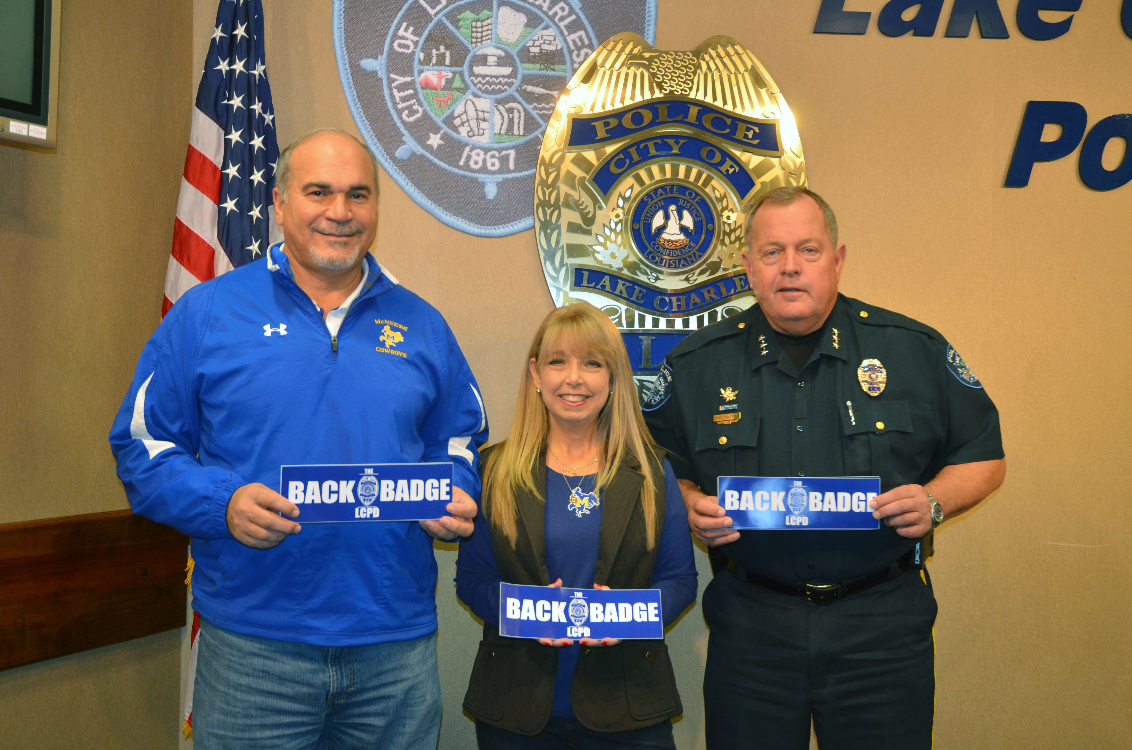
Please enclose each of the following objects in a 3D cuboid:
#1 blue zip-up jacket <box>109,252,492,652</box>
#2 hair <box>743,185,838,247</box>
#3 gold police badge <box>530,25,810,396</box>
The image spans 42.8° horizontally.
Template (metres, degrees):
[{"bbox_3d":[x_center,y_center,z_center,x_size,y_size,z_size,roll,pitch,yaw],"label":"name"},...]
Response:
[{"bbox_3d":[-0.462,0.122,2.500,0.650,0.690,0.420,1,0,-13],"label":"blue zip-up jacket"},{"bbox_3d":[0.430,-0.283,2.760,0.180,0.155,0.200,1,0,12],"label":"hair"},{"bbox_3d":[0.218,-0.339,3.030,0.570,0.755,0.045,1,0,-5],"label":"gold police badge"}]

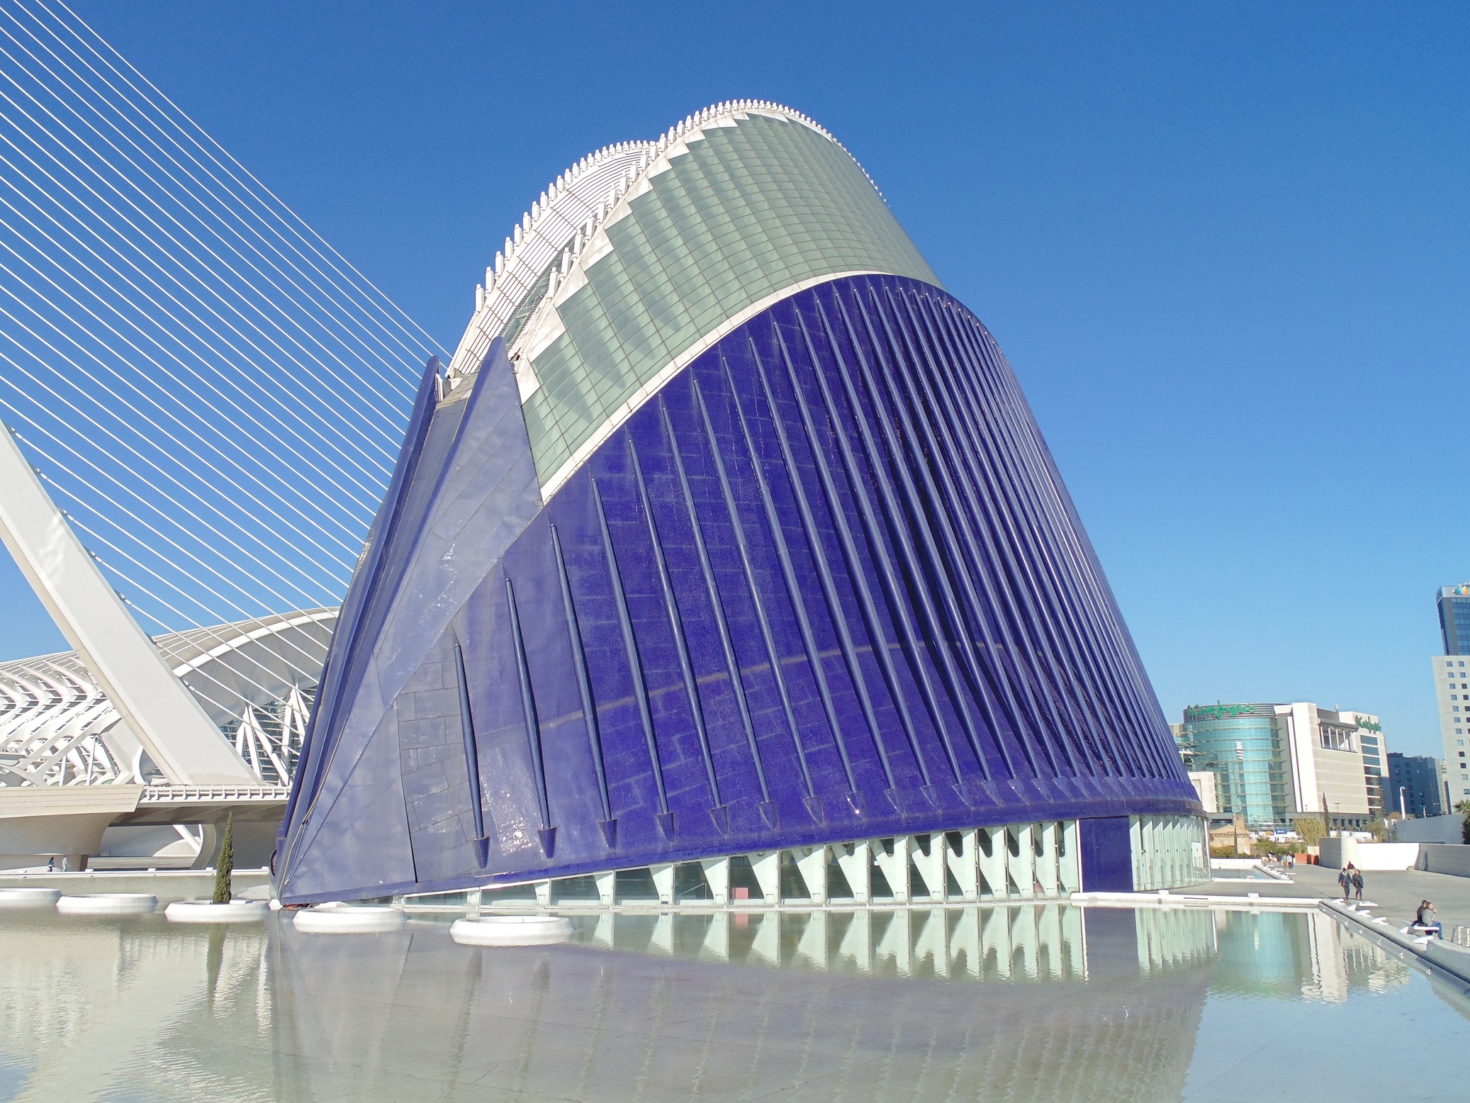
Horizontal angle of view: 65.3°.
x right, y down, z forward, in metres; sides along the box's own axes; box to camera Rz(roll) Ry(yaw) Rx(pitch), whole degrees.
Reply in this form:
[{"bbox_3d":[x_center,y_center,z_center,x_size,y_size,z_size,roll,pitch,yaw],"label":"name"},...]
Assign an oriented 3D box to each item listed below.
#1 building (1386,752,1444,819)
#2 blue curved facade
[{"bbox_3d":[283.894,99.279,480.000,21.000,29.000,15.000,-2,-14,10],"label":"building"},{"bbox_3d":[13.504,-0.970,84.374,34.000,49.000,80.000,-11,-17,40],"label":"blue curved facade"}]

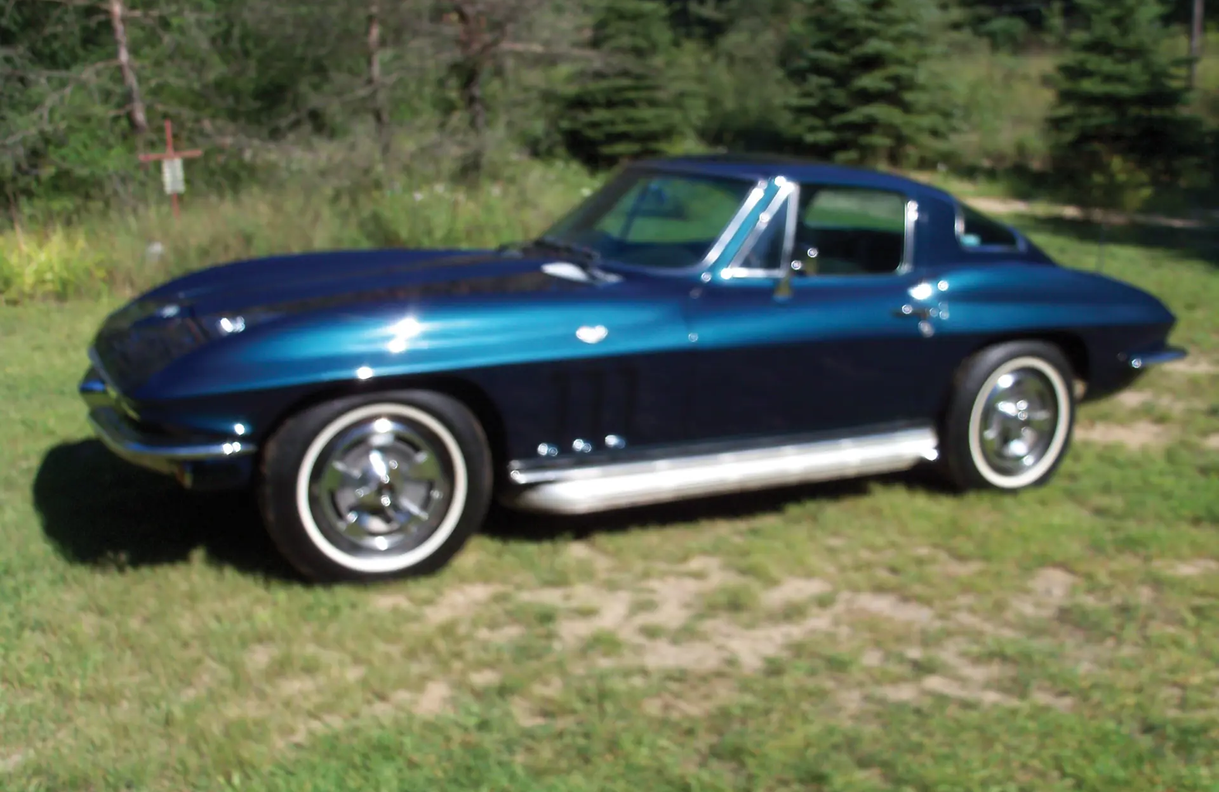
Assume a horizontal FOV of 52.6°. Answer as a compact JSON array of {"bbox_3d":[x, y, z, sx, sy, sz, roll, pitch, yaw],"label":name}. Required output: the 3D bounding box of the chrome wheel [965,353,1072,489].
[{"bbox_3d":[1.542,0.091,4.778,0.460,0.460,0.130,-4,13,-27],"label":"chrome wheel"}]

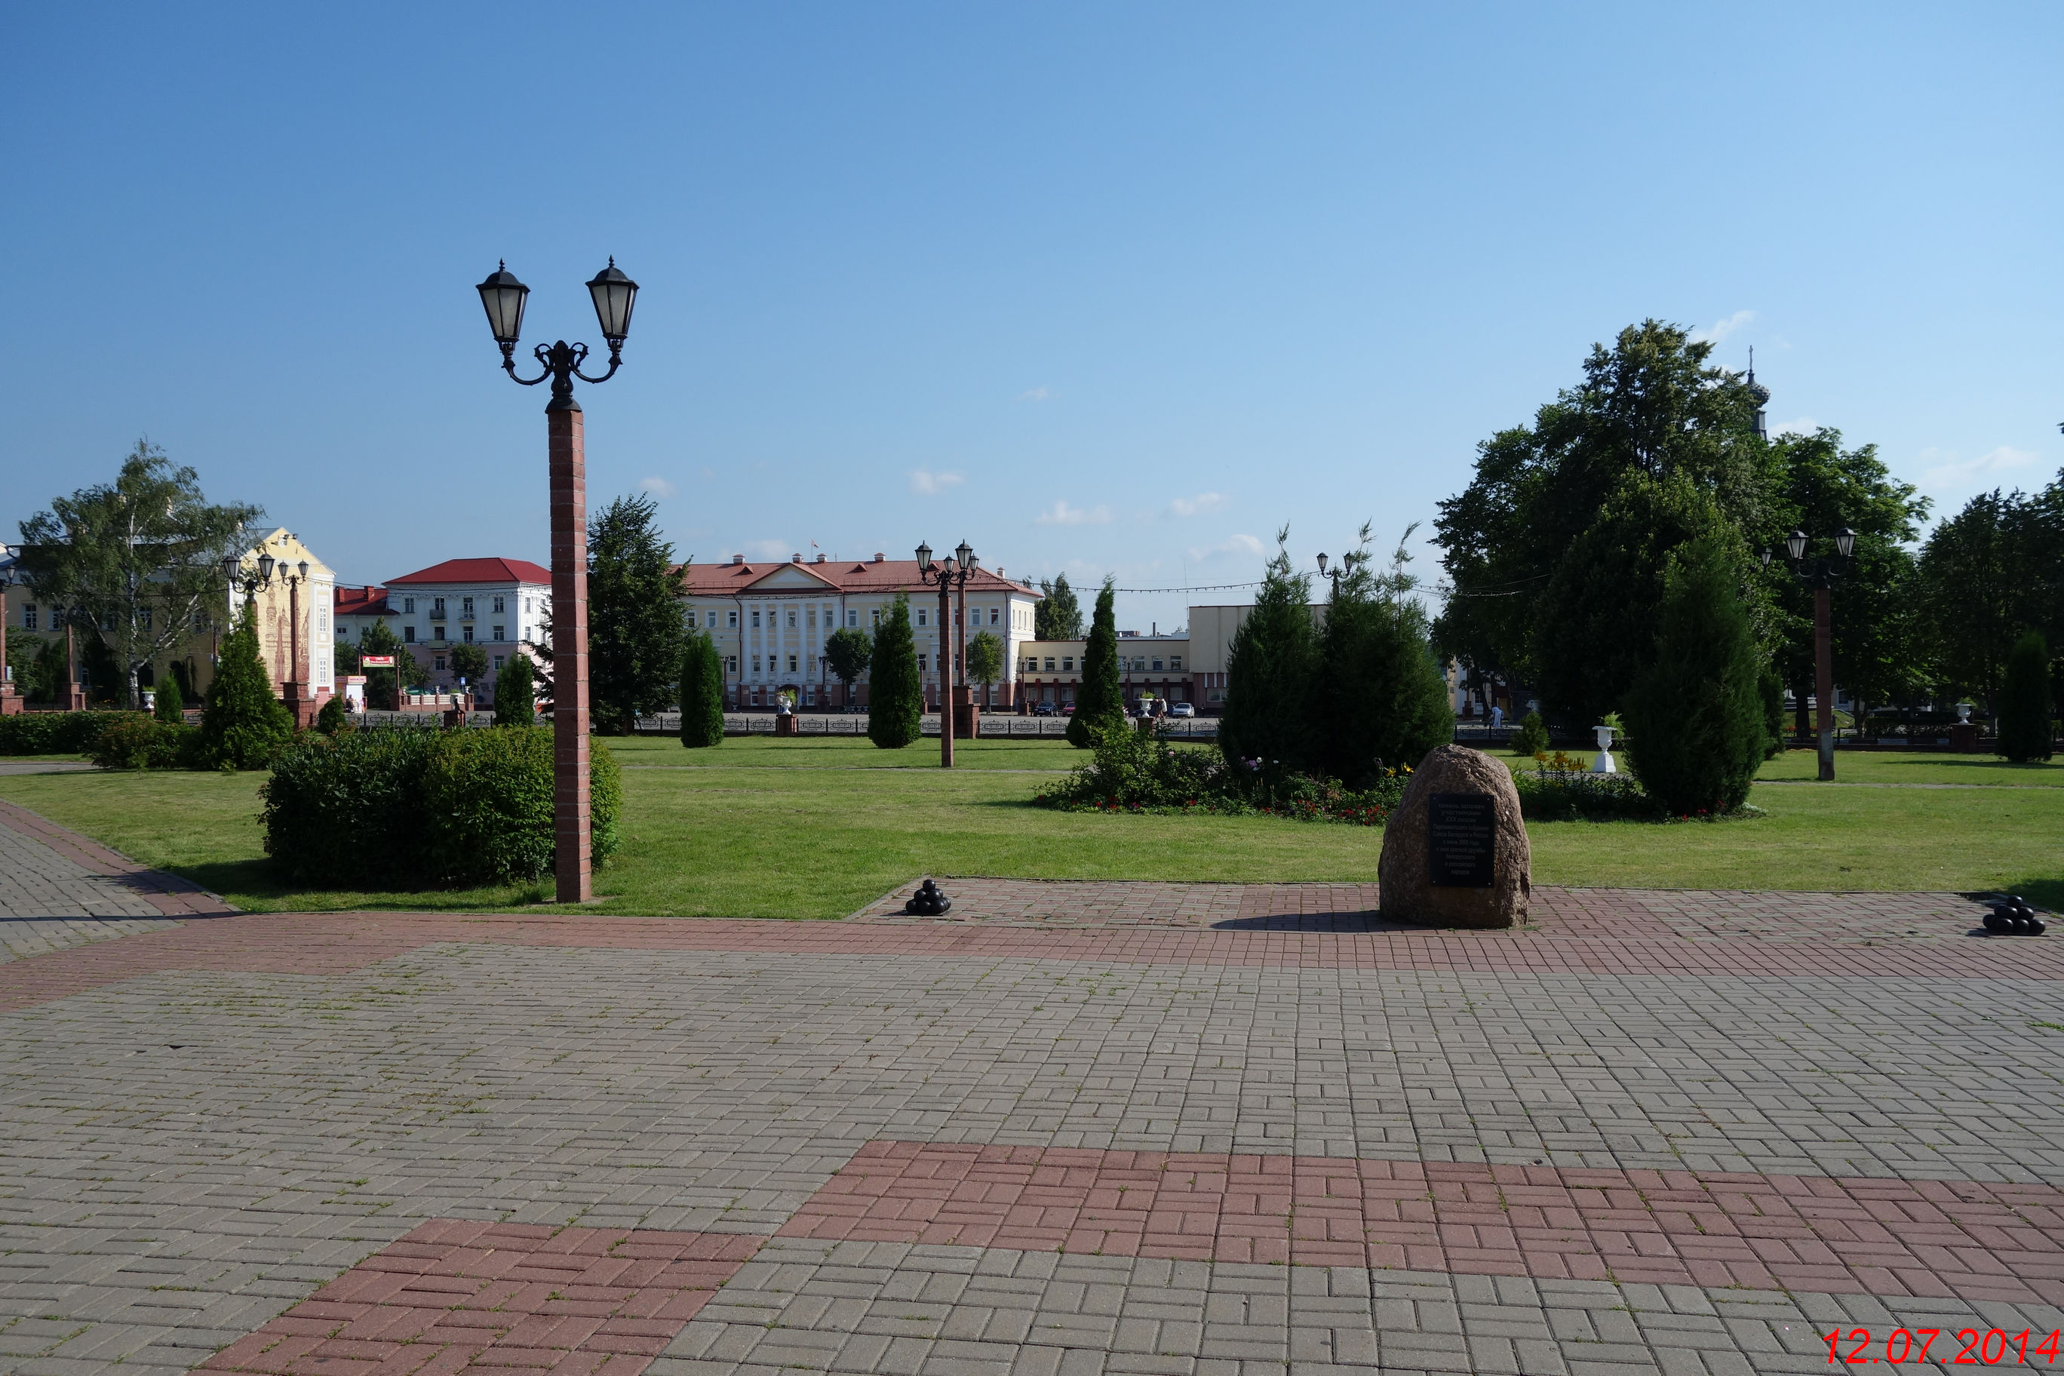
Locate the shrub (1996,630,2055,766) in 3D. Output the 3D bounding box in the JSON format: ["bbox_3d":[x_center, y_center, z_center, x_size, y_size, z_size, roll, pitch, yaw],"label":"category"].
[{"bbox_3d":[25.100,0.200,40.600,1.250,3.350,1.250,0,0,11],"label":"shrub"}]

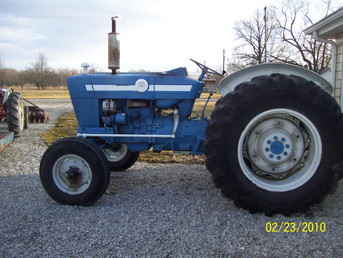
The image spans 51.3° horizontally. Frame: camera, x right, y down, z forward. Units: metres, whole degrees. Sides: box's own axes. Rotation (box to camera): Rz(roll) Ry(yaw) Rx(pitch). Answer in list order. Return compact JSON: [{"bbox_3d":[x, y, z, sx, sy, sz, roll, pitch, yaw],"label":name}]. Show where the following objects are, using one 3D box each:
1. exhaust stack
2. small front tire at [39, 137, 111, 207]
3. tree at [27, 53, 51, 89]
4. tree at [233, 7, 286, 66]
[{"bbox_3d":[-0.707,-1.031,4.426,0.150,0.704,0.150,1,7,7],"label":"exhaust stack"},{"bbox_3d":[-1.034,0.459,3.854,0.740,0.740,0.210,1,7,7],"label":"small front tire"},{"bbox_3d":[-30.171,-13.042,81.009,5.511,8.464,5.511,0,7,0],"label":"tree"},{"bbox_3d":[10.156,-8.912,41.215,6.351,10.102,6.351,0,7,0],"label":"tree"}]

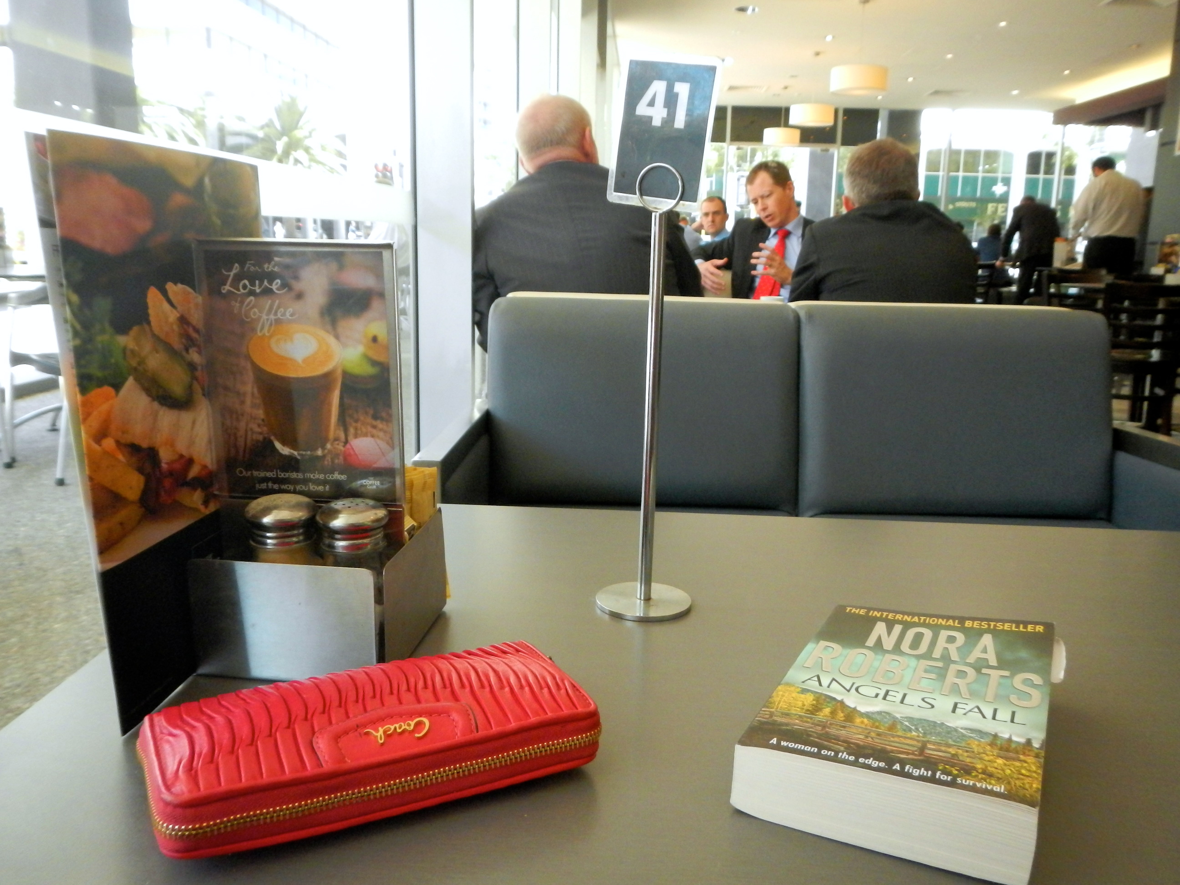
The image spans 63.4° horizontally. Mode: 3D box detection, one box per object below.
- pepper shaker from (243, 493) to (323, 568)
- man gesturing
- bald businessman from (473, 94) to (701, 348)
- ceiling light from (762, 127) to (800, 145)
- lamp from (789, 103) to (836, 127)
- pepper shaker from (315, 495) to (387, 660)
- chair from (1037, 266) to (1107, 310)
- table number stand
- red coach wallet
[{"bbox_3d":[-0.179,0.081,0.559,0.044,0.092,0.044,1,12,0],"label":"pepper shaker"},{"bbox_3d":[0.582,-0.343,3.298,0.550,1.290,0.750,3,12,8],"label":"man gesturing"},{"bbox_3d":[0.018,-0.163,2.346,0.540,1.310,0.750,2,12,6],"label":"bald businessman"},{"bbox_3d":[2.283,-3.644,11.364,0.450,0.170,0.450,1,12,0],"label":"ceiling light"},{"bbox_3d":[2.127,-3.132,9.136,0.450,0.170,0.450,1,12,0],"label":"lamp"},{"bbox_3d":[-0.137,0.082,0.554,0.044,0.092,0.044,1,12,0],"label":"pepper shaker"},{"bbox_3d":[3.138,-0.726,6.376,0.440,0.860,0.480,2,12,6],"label":"chair"},{"bbox_3d":[0.040,-0.033,0.634,0.067,0.296,0.067,1,12,0],"label":"table number stand"},{"bbox_3d":[-0.104,0.140,0.456,0.194,0.027,0.093,-5,13,-25],"label":"red coach wallet"}]

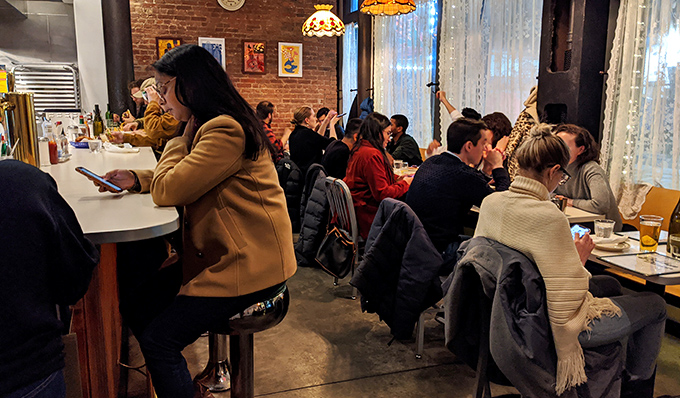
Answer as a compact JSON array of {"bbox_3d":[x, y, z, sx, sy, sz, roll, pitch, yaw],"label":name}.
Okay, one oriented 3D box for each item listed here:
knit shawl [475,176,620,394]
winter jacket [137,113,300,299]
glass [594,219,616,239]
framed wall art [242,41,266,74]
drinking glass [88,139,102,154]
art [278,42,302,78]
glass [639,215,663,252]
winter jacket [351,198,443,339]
[{"bbox_3d":[0.773,0.270,2.052,0.470,0.720,0.470,-3,10,-21],"label":"knit shawl"},{"bbox_3d":[-0.400,0.003,1.699,0.480,0.550,0.450,-3,10,-21],"label":"winter jacket"},{"bbox_3d":[1.137,0.131,2.260,0.088,0.077,0.088,-3,10,-21],"label":"glass"},{"bbox_3d":[-1.185,-1.968,7.389,0.342,0.450,0.030,-3,10,-21],"label":"framed wall art"},{"bbox_3d":[-1.766,-0.373,3.823,0.088,0.085,0.088,-3,10,-21],"label":"drinking glass"},{"bbox_3d":[-0.699,-1.982,7.577,0.358,0.468,0.030,-3,10,-21],"label":"art"},{"bbox_3d":[1.210,0.136,2.063,0.089,0.135,0.089,-3,10,-21],"label":"glass"},{"bbox_3d":[0.269,0.329,2.866,0.320,0.660,0.470,-3,10,-21],"label":"winter jacket"}]

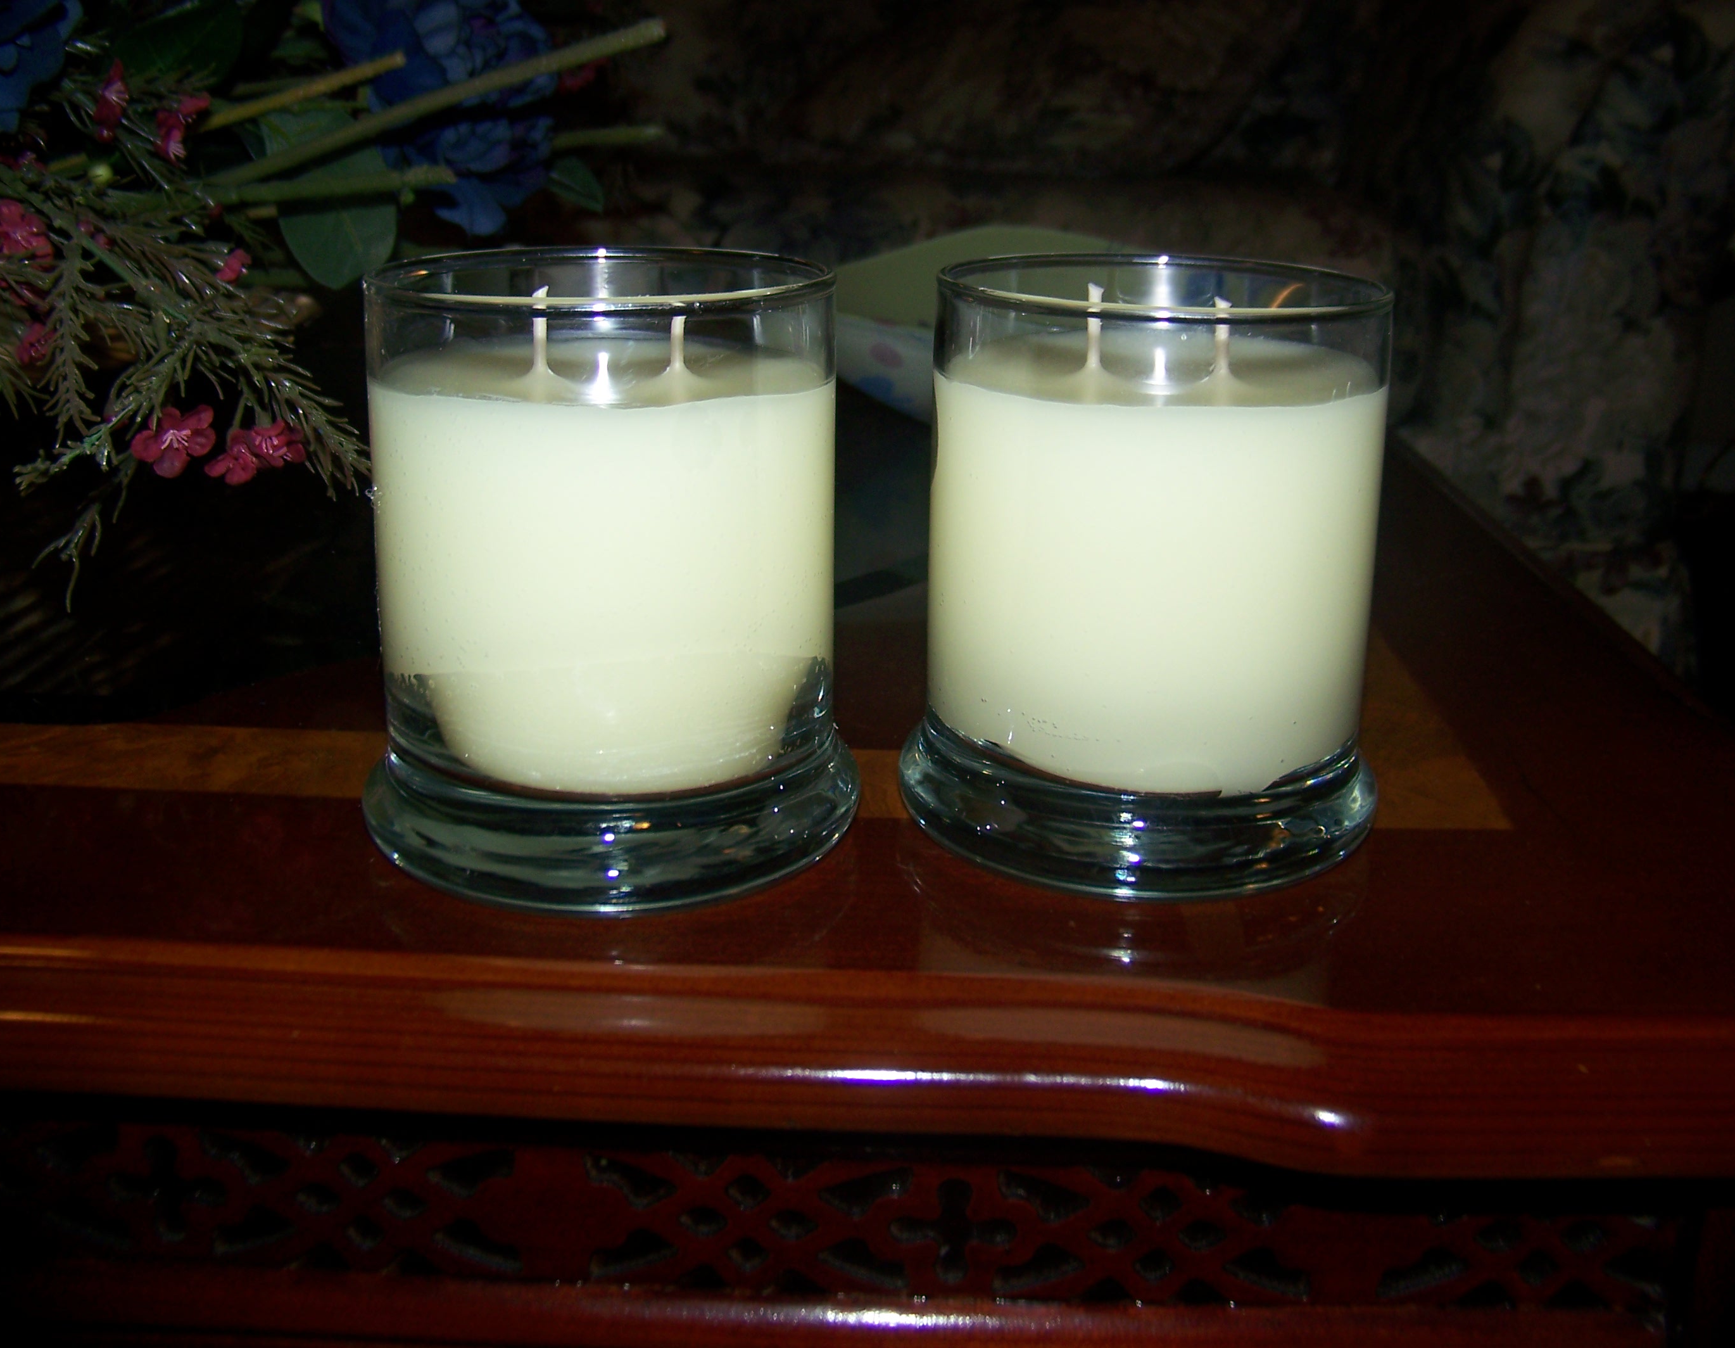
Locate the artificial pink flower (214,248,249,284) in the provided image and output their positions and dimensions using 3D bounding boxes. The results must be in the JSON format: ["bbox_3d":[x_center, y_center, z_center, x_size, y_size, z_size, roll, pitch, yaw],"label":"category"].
[{"bbox_3d":[-0.179,-0.115,0.510,0.009,0.012,0.013,22,27,32],"label":"artificial pink flower"}]

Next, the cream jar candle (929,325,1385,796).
[{"bbox_3d":[0.058,-0.027,0.385,0.089,0.075,0.089,2,19,0],"label":"cream jar candle"}]

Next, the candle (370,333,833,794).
[{"bbox_3d":[-0.052,-0.025,0.371,0.089,0.075,0.089,2,19,0],"label":"candle"}]

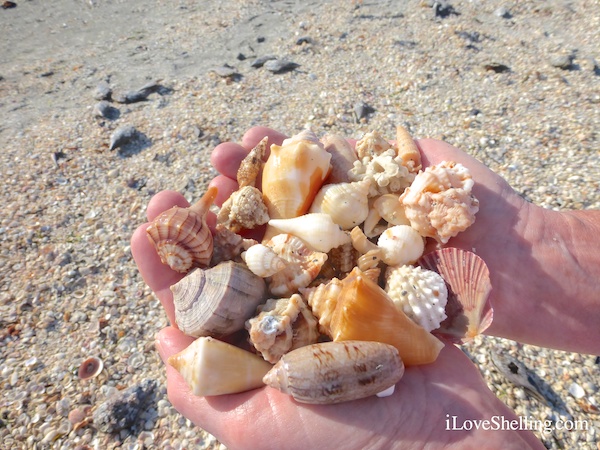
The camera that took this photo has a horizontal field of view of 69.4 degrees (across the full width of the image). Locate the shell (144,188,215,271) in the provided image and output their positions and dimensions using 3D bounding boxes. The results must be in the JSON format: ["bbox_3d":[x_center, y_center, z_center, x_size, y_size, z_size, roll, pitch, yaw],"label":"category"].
[{"bbox_3d":[-0.062,0.002,0.230,0.033,0.030,0.052,13,56,9],"label":"shell"}]

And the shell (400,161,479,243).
[{"bbox_3d":[0.077,-0.013,0.238,0.042,0.030,0.045,-7,78,-10],"label":"shell"}]

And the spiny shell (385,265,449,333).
[{"bbox_3d":[0.058,0.037,0.216,0.031,0.021,0.036,-15,67,-18],"label":"spiny shell"}]

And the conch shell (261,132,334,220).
[{"bbox_3d":[-0.002,-0.029,0.246,0.040,0.035,0.062,10,58,7],"label":"conch shell"}]

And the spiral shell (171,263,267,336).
[{"bbox_3d":[-0.040,0.036,0.212,0.049,0.033,0.035,19,52,-18],"label":"spiral shell"}]

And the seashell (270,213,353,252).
[{"bbox_3d":[0.005,0.004,0.229,0.044,0.019,0.020,16,56,7],"label":"seashell"}]

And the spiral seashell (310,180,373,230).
[{"bbox_3d":[0.022,-0.011,0.240,0.039,0.024,0.026,-26,57,-1],"label":"spiral seashell"}]

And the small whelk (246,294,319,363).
[{"bbox_3d":[-0.008,0.049,0.206,0.031,0.030,0.034,18,48,-29],"label":"small whelk"}]

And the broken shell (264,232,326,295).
[{"bbox_3d":[-0.002,0.020,0.224,0.032,0.025,0.033,16,56,7],"label":"broken shell"}]

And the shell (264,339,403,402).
[{"bbox_3d":[0.015,0.067,0.196,0.064,0.025,0.026,-6,55,-2],"label":"shell"}]

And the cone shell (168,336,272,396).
[{"bbox_3d":[-0.036,0.065,0.198,0.048,0.026,0.027,5,54,-2],"label":"cone shell"}]

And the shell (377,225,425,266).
[{"bbox_3d":[0.053,0.011,0.228,0.024,0.018,0.022,10,55,0],"label":"shell"}]

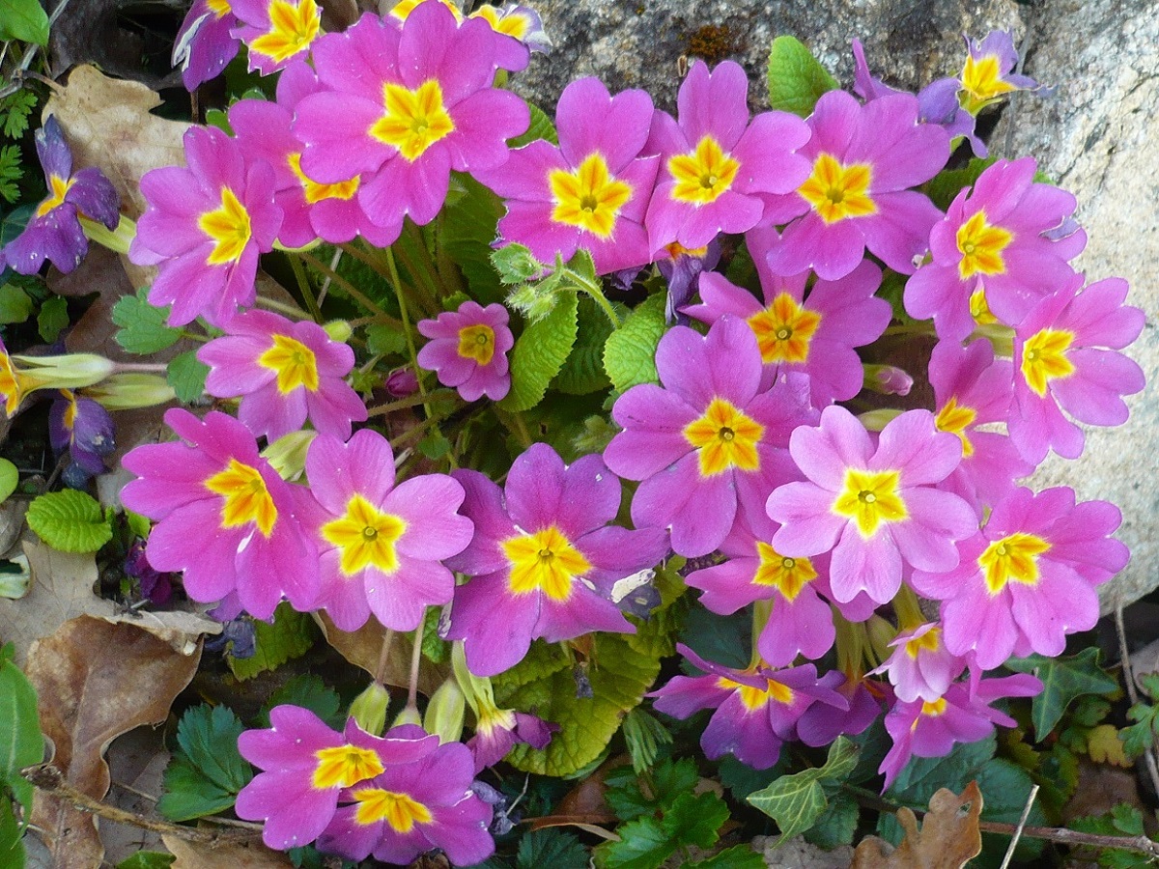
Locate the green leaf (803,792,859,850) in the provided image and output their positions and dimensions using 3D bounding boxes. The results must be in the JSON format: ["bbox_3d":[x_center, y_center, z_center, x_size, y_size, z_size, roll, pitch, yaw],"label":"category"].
[{"bbox_3d":[0.062,0.096,0.295,0.015,0.004,0.018,-6,76,-7],"label":"green leaf"}]

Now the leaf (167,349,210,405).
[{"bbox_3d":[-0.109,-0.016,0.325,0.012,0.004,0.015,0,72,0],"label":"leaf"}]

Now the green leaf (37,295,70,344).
[{"bbox_3d":[-0.135,-0.029,0.300,0.009,0.004,0.013,5,73,2],"label":"green leaf"}]

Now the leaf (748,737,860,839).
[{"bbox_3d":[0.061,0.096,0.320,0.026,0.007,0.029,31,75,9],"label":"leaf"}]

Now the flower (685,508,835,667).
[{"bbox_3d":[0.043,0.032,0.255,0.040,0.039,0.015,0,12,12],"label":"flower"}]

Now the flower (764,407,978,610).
[{"bbox_3d":[0.062,0.015,0.247,0.043,0.015,0.041,6,93,5],"label":"flower"}]

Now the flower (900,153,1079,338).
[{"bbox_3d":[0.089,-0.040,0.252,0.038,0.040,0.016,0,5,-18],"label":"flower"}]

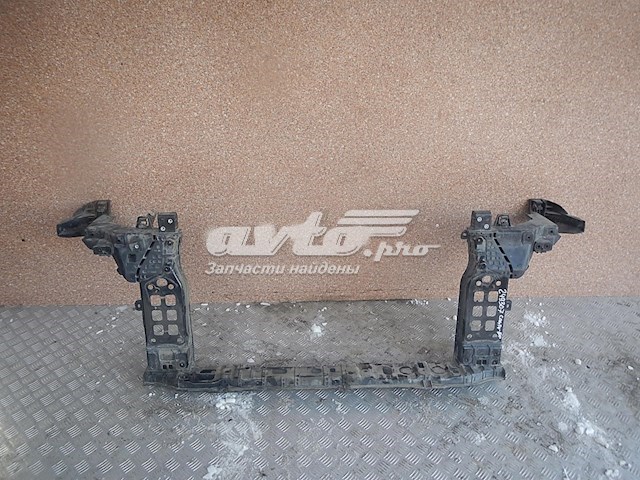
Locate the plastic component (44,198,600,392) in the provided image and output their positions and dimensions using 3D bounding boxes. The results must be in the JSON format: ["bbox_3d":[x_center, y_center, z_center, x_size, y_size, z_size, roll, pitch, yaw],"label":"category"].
[{"bbox_3d":[0.021,0.131,1.500,1.547,0.506,0.288,0,19,-2],"label":"plastic component"}]

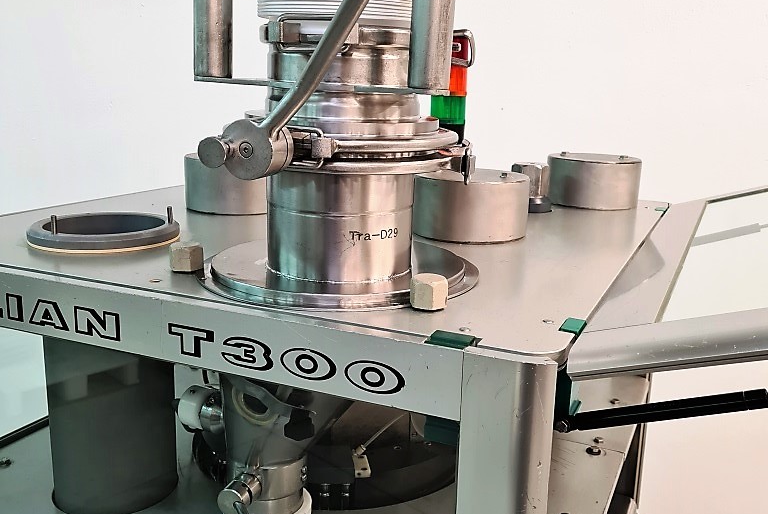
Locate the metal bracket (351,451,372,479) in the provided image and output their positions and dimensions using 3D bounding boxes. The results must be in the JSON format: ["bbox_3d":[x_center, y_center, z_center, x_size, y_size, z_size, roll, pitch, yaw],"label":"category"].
[{"bbox_3d":[-0.030,0.277,1.019,0.020,0.011,0.040,0,13,-7],"label":"metal bracket"}]

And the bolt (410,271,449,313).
[{"bbox_3d":[0.043,0.033,0.729,0.038,0.027,0.033,6,13,19],"label":"bolt"}]

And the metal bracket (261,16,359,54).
[{"bbox_3d":[-0.069,-0.210,0.725,0.092,0.035,0.030,7,13,18],"label":"metal bracket"}]

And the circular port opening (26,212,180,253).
[{"bbox_3d":[-0.366,-0.033,1.010,0.190,0.019,0.190,1,12,0],"label":"circular port opening"}]

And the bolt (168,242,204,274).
[{"bbox_3d":[-0.219,0.000,0.854,0.039,0.027,0.033,2,13,4],"label":"bolt"}]

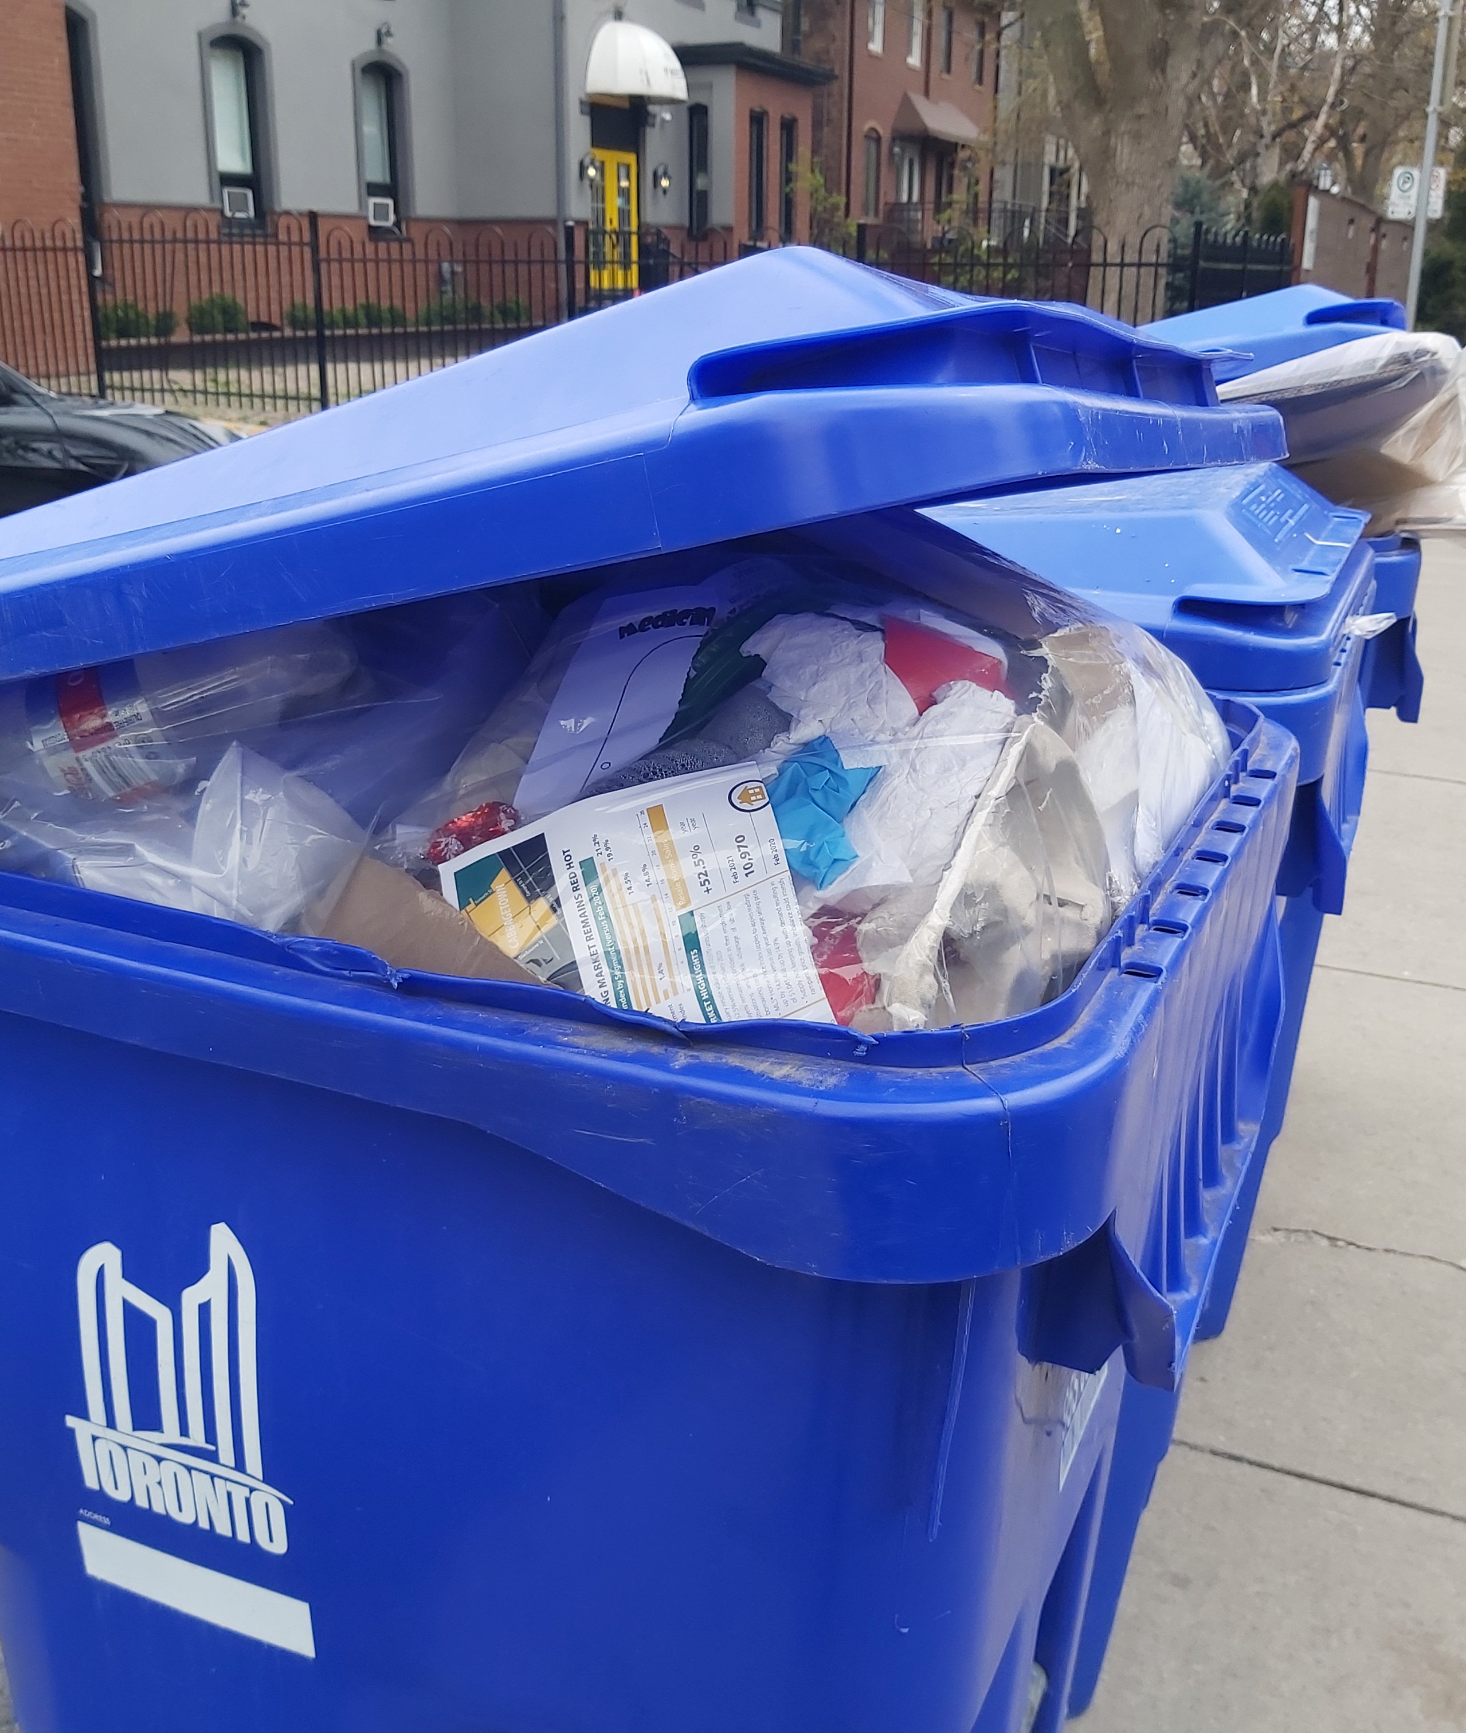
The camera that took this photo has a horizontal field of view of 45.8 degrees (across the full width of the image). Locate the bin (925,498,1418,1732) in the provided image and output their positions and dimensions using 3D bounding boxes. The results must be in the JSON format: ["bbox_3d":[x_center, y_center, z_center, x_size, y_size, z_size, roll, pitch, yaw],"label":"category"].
[{"bbox_3d":[0.166,0.180,1.781,0.850,1.170,0.670,8,20,22],"label":"bin"}]

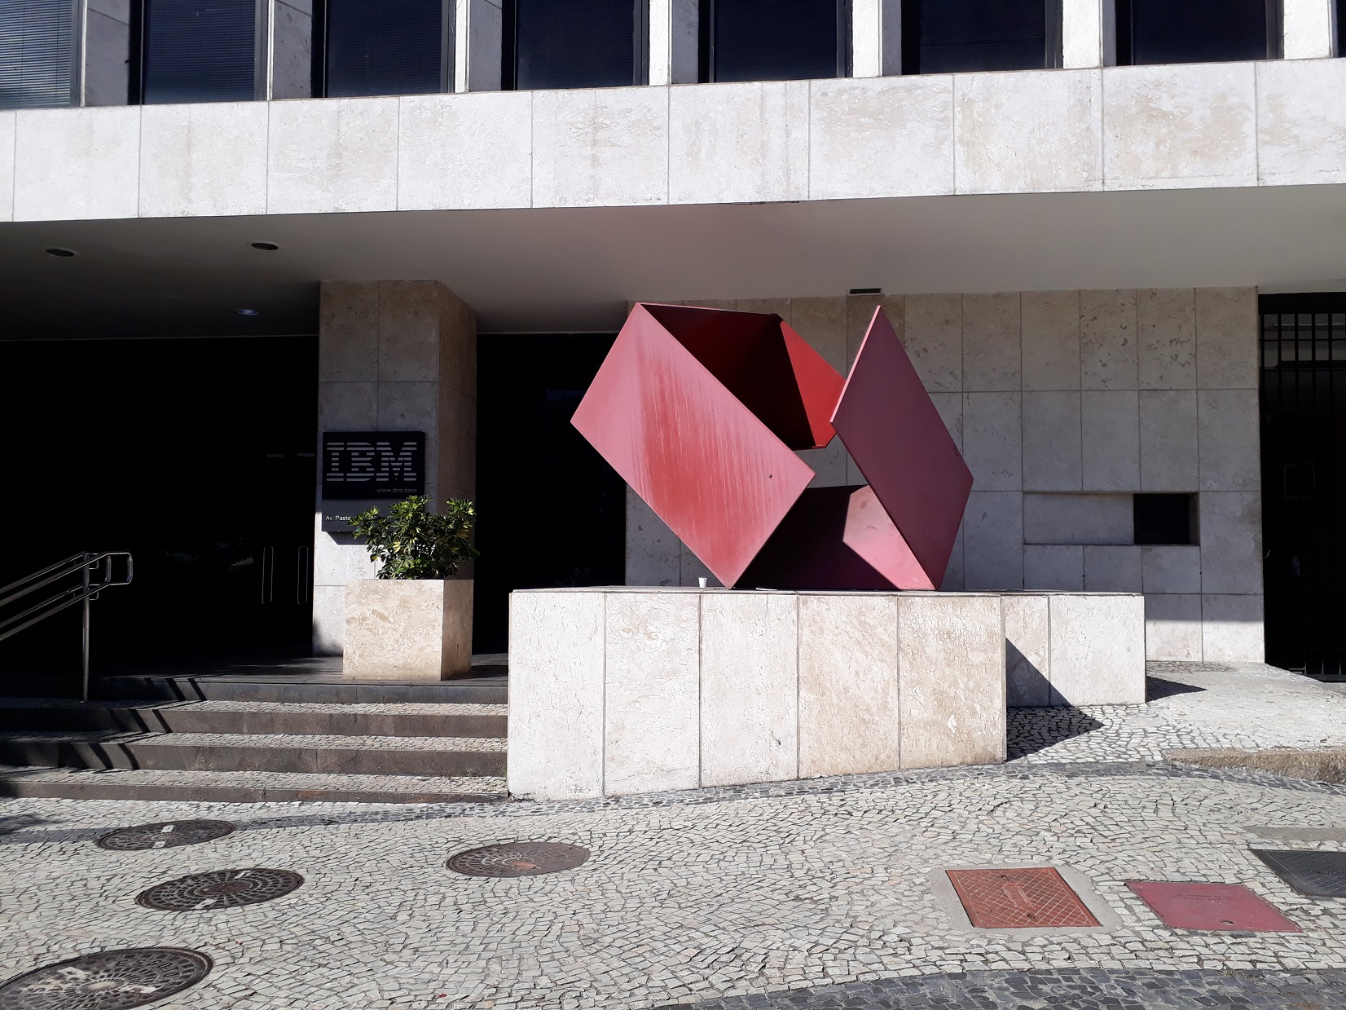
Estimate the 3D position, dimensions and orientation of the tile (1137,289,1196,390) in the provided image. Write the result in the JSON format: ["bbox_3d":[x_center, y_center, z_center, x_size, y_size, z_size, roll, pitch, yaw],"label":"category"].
[{"bbox_3d":[4.636,-1.558,9.870,0.525,0.963,0.030,0,-3,5],"label":"tile"}]

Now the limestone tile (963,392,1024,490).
[{"bbox_3d":[3.035,-0.601,9.977,0.541,0.948,0.030,0,-3,5],"label":"limestone tile"}]

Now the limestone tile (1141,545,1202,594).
[{"bbox_3d":[4.636,0.604,9.768,0.518,0.438,0.030,0,-3,5],"label":"limestone tile"}]

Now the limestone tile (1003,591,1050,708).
[{"bbox_3d":[2.436,1.064,7.694,0.618,0.808,0.040,0,-3,6],"label":"limestone tile"}]

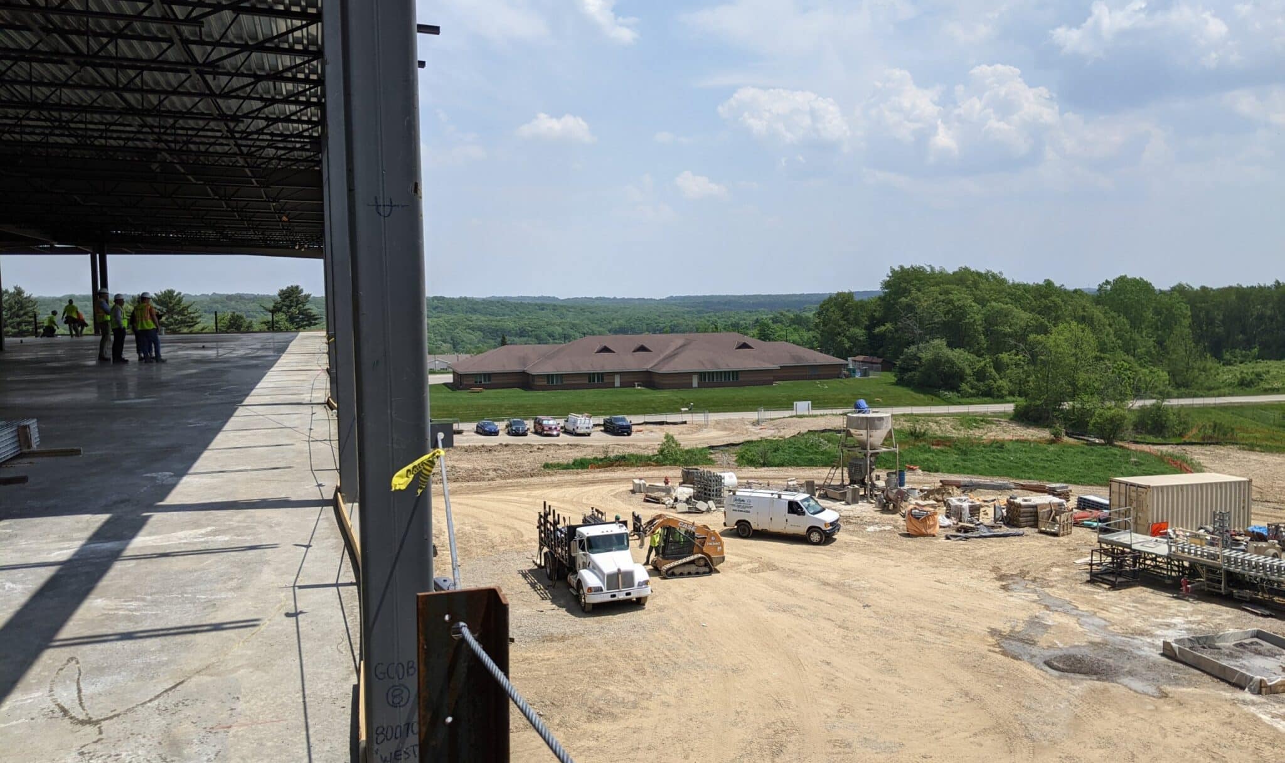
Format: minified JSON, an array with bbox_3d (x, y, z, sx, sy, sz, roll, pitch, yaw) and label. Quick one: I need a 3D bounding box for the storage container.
[{"bbox_3d":[25.848,5.965,48.171,6.058,2.590,2.438,-2,5,-17],"label":"storage container"}]

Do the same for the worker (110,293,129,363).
[{"bbox_3d":[-13.818,-1.409,26.426,0.420,1.790,0.500,-3,5,-25],"label":"worker"}]

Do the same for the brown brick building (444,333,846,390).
[{"bbox_3d":[1.540,-4.518,195.375,75.500,8.800,38.000,-2,5,-18],"label":"brown brick building"}]

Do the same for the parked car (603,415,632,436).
[{"bbox_3d":[-2.771,4.852,113.421,2.030,1.920,5.800,-2,5,-13],"label":"parked car"}]

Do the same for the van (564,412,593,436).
[{"bbox_3d":[-7.370,4.767,114.909,2.000,2.200,5.600,-2,5,-18],"label":"van"}]

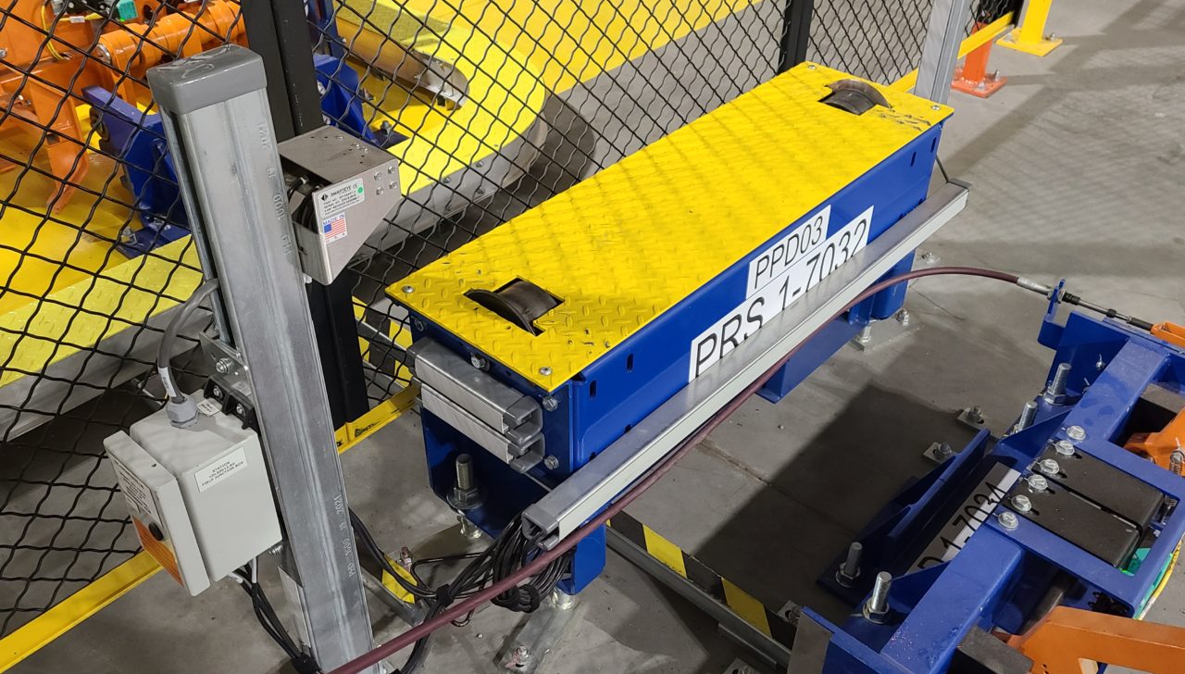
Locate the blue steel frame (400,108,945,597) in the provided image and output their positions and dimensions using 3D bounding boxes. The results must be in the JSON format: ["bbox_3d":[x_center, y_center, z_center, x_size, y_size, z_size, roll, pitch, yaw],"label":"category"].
[{"bbox_3d":[0.214,-0.069,1.603,0.300,0.425,1.100,28,44,32],"label":"blue steel frame"}]

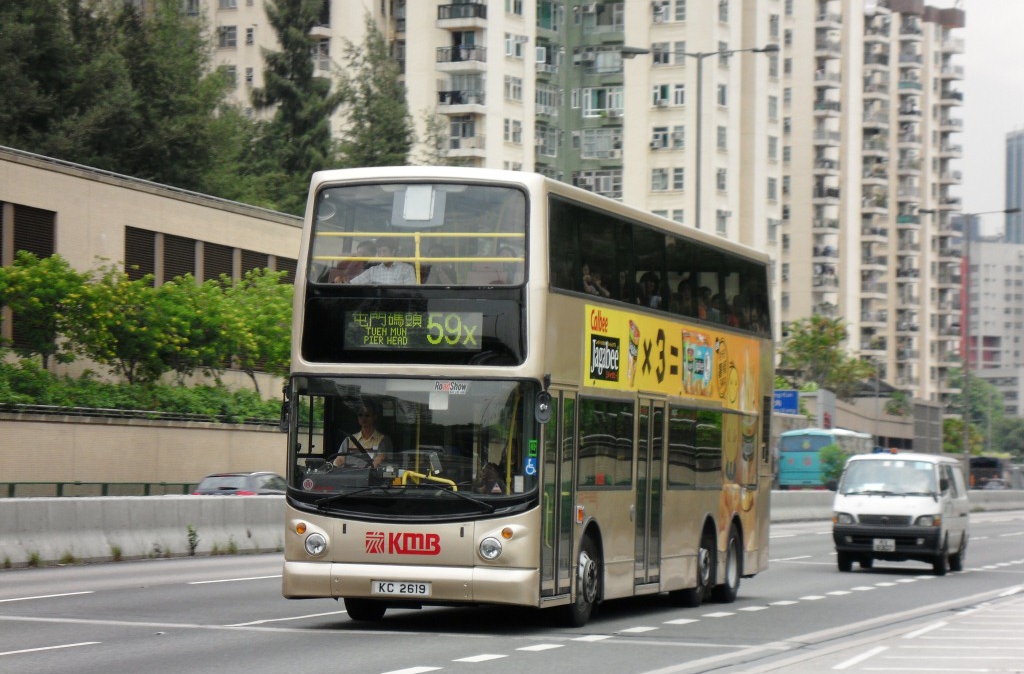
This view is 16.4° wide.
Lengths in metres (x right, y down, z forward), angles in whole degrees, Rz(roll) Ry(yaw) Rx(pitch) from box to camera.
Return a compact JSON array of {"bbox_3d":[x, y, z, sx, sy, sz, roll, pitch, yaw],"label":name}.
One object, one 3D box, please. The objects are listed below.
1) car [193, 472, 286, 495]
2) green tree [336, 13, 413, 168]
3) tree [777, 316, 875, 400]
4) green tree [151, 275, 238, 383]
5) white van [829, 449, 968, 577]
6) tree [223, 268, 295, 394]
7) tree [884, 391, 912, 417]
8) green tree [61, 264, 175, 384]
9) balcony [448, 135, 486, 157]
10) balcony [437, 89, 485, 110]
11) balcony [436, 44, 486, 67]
[{"bbox_3d":[-6.863,4.316,93.226,1.740,1.460,4.250,1,-2,15],"label":"car"},{"bbox_3d":[-6.507,-9.536,168.000,4.200,12.000,4.200,1,-2,0],"label":"green tree"},{"bbox_3d":[20.489,1.536,232.000,6.400,6.000,6.000,1,-2,0],"label":"tree"},{"bbox_3d":[-9.763,-0.108,109.500,2.900,3.700,2.900,0,-2,14],"label":"green tree"},{"bbox_3d":[6.363,2.821,57.364,1.690,1.940,4.600,1,-2,13],"label":"white van"},{"bbox_3d":[-8.216,-0.114,115.500,2.900,4.100,2.900,1,-2,0],"label":"tree"},{"bbox_3d":[27.438,4.792,252.000,2.000,1.900,2.000,1,-2,0],"label":"tree"},{"bbox_3d":[-11.447,-0.232,103.000,3.300,3.800,3.400,1,-2,0],"label":"green tree"},{"bbox_3d":[-3.248,-12.065,226.292,2.800,1.450,1.450,-1,-3,28],"label":"balcony"},{"bbox_3d":[-3.101,-14.571,222.298,2.840,1.500,1.360,0,-2,30],"label":"balcony"},{"bbox_3d":[-3.101,-17.342,222.298,2.840,1.500,1.360,0,-2,30],"label":"balcony"}]

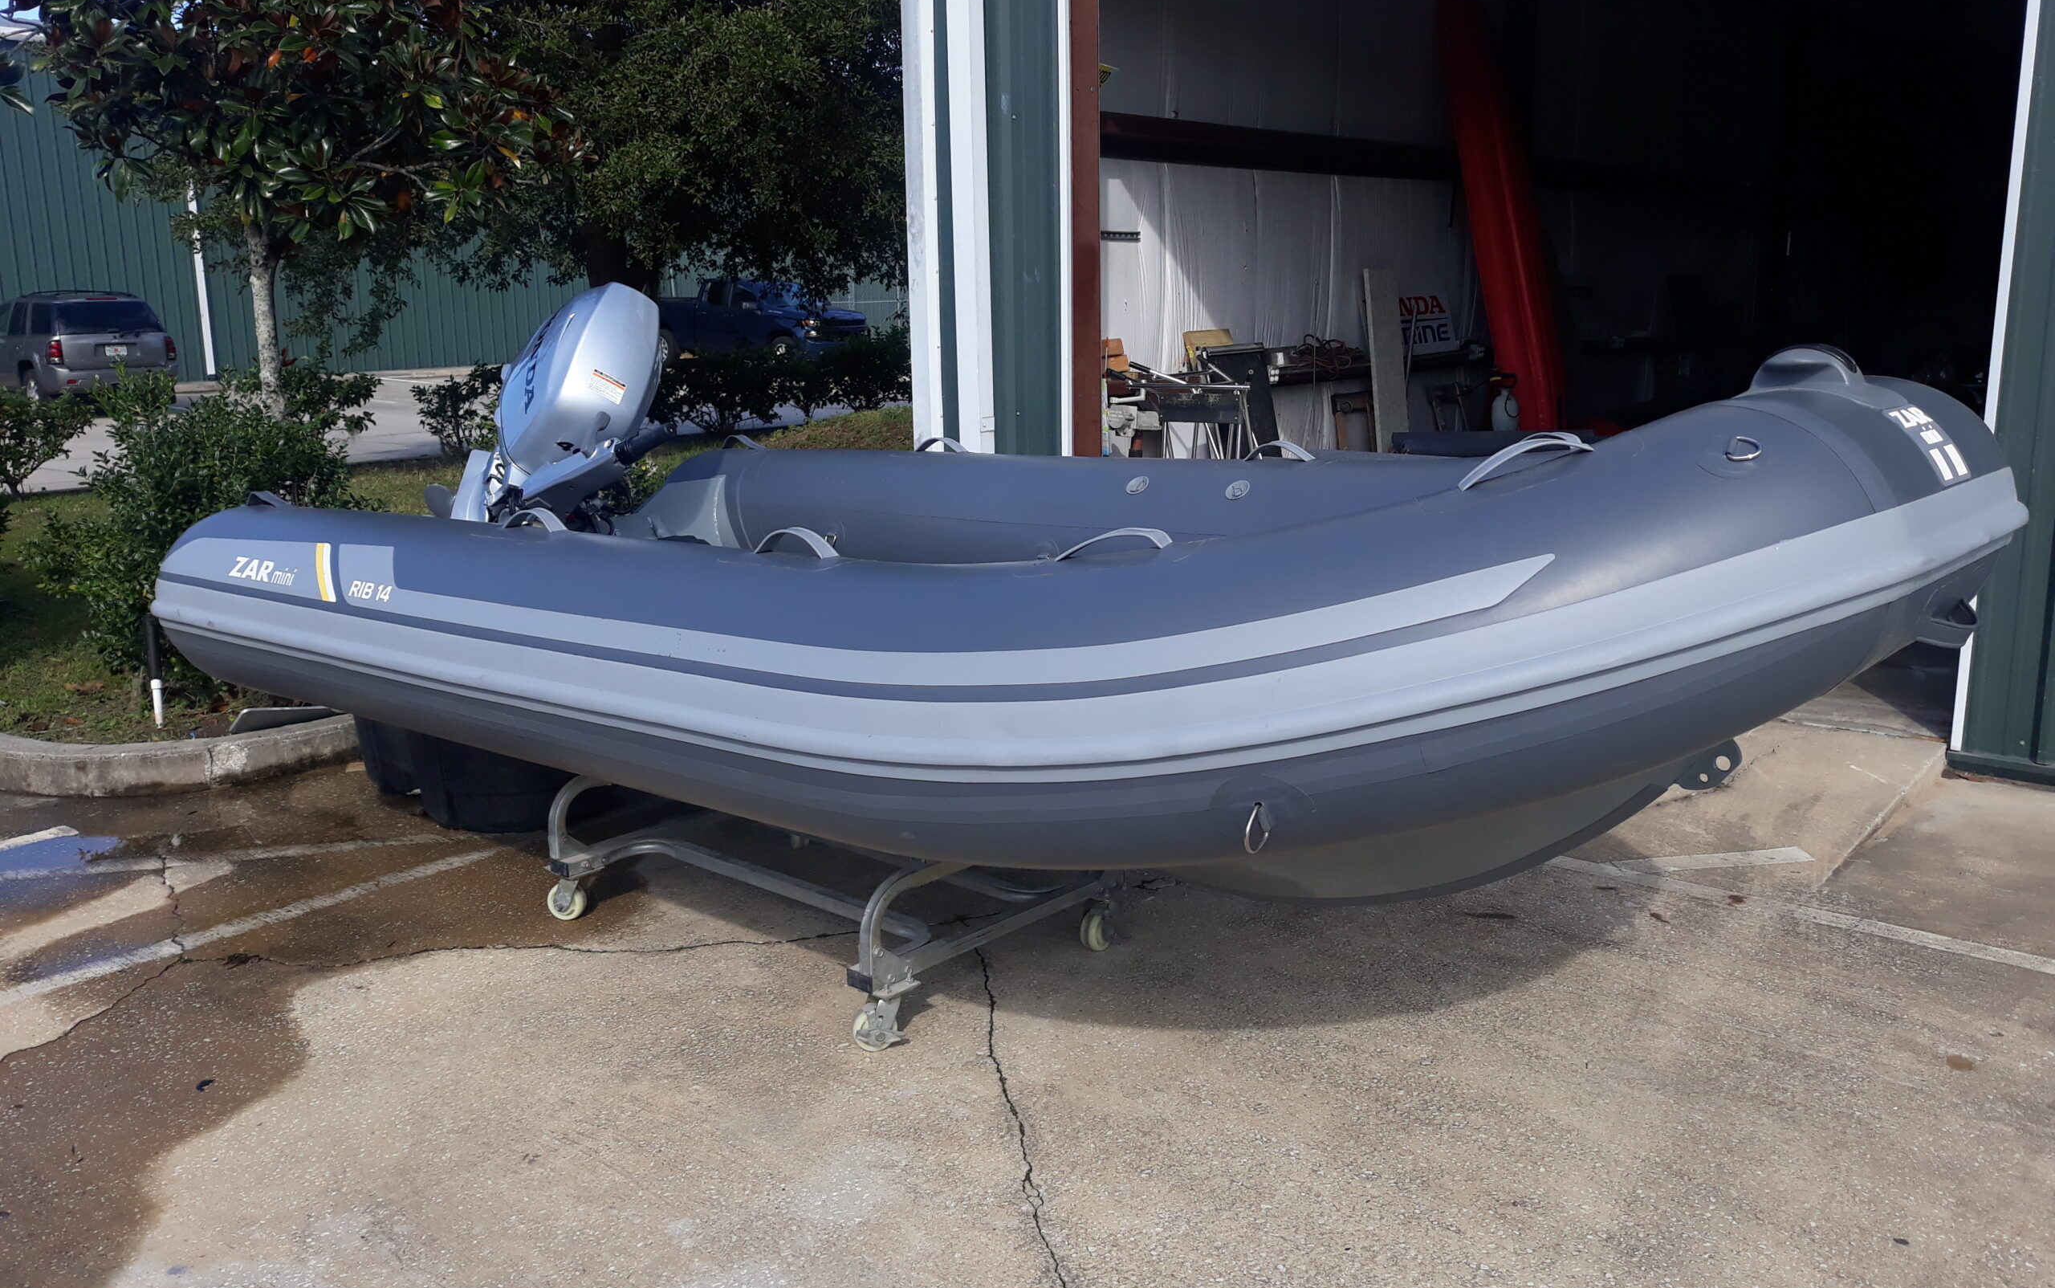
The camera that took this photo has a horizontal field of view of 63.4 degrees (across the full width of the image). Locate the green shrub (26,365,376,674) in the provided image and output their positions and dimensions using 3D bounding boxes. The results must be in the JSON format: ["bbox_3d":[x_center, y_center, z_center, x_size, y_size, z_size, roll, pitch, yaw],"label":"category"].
[{"bbox_3d":[-3.258,-0.555,6.472,1.300,1.220,1.220,-7,13,-26],"label":"green shrub"}]

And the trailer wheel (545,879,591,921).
[{"bbox_3d":[-1.143,0.638,4.128,0.100,0.100,0.034,1,12,10],"label":"trailer wheel"}]

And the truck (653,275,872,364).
[{"bbox_3d":[-5.998,-6.923,36.000,5.850,1.920,2.050,8,15,36],"label":"truck"}]

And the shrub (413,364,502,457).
[{"bbox_3d":[-5.290,-2.207,15.524,0.900,0.880,0.870,-5,12,-18],"label":"shrub"}]

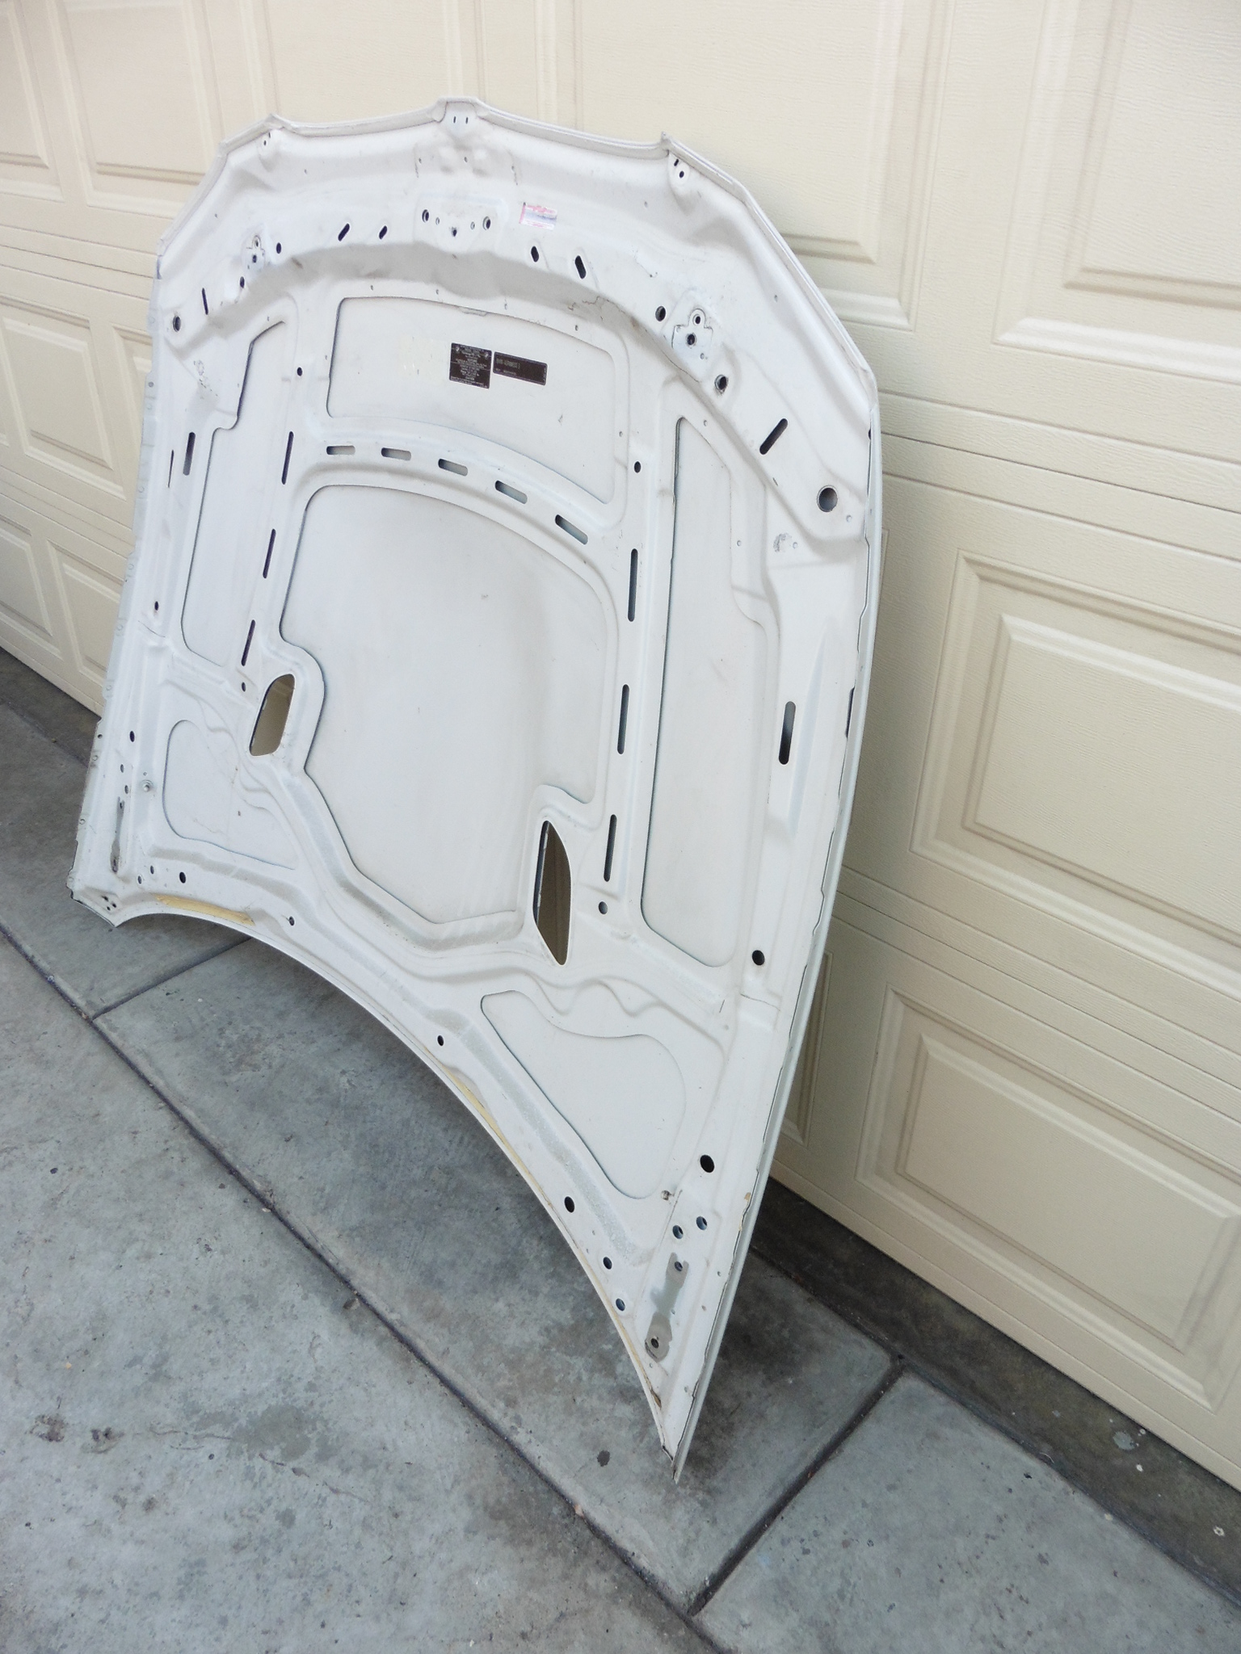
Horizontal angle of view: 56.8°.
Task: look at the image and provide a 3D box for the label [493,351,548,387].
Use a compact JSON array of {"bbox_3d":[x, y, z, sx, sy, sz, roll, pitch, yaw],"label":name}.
[{"bbox_3d":[-0.117,-0.531,1.327,0.091,0.024,0.005,29,32,36],"label":"label"}]

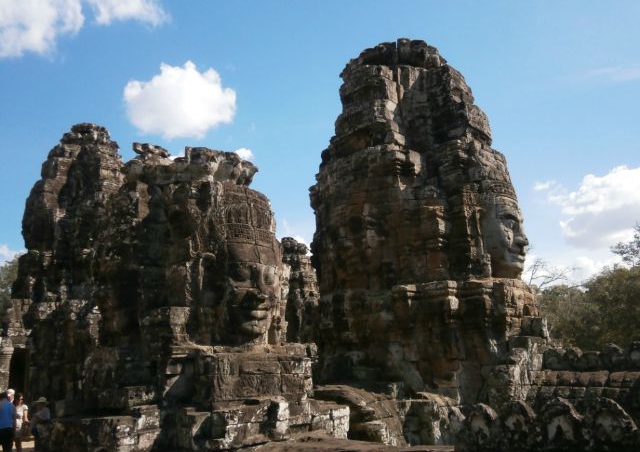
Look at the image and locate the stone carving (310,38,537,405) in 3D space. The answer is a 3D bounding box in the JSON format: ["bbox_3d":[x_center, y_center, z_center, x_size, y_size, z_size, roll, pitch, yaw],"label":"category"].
[{"bbox_3d":[2.578,-0.626,16.732,6.000,11.000,5.600,-9,-18,31],"label":"stone carving"}]

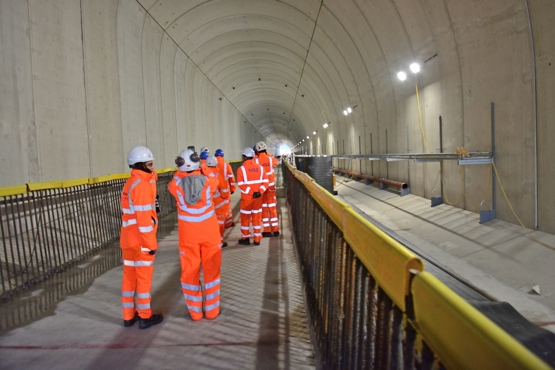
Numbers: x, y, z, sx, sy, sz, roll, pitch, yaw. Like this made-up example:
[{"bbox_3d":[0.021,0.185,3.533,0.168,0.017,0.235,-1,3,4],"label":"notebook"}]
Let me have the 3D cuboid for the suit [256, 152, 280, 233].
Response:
[{"bbox_3d":[-0.194,0.154,8.500,0.580,1.620,0.420,-1,4,6],"label":"suit"}]

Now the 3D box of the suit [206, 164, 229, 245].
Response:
[{"bbox_3d":[-1.125,0.324,7.800,0.520,1.470,0.440,1,5,25],"label":"suit"}]

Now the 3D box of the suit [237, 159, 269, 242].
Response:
[{"bbox_3d":[-0.471,0.261,7.850,0.600,1.560,0.380,-2,5,-8],"label":"suit"}]

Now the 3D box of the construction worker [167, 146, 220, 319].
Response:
[{"bbox_3d":[-0.863,0.475,4.380,0.550,1.790,0.470,-1,4,-2],"label":"construction worker"}]

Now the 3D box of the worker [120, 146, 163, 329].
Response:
[{"bbox_3d":[-1.372,0.495,4.200,0.400,1.800,0.500,-4,5,-35],"label":"worker"}]

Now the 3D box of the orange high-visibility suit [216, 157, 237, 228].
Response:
[{"bbox_3d":[-1.195,0.108,9.750,0.560,1.600,0.400,1,5,25],"label":"orange high-visibility suit"}]

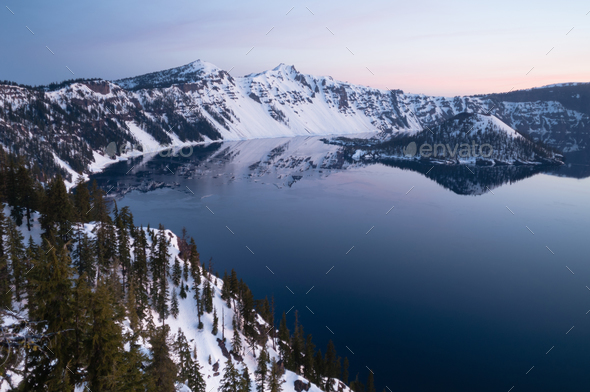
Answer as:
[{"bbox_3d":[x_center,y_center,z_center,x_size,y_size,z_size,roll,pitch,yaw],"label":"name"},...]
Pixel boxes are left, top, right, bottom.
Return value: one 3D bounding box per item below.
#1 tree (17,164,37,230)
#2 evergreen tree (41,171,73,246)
[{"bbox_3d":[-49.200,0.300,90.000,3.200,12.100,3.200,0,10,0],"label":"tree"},{"bbox_3d":[-53.670,2.920,110.520,7.060,16.550,7.060,0,10,0],"label":"evergreen tree"}]

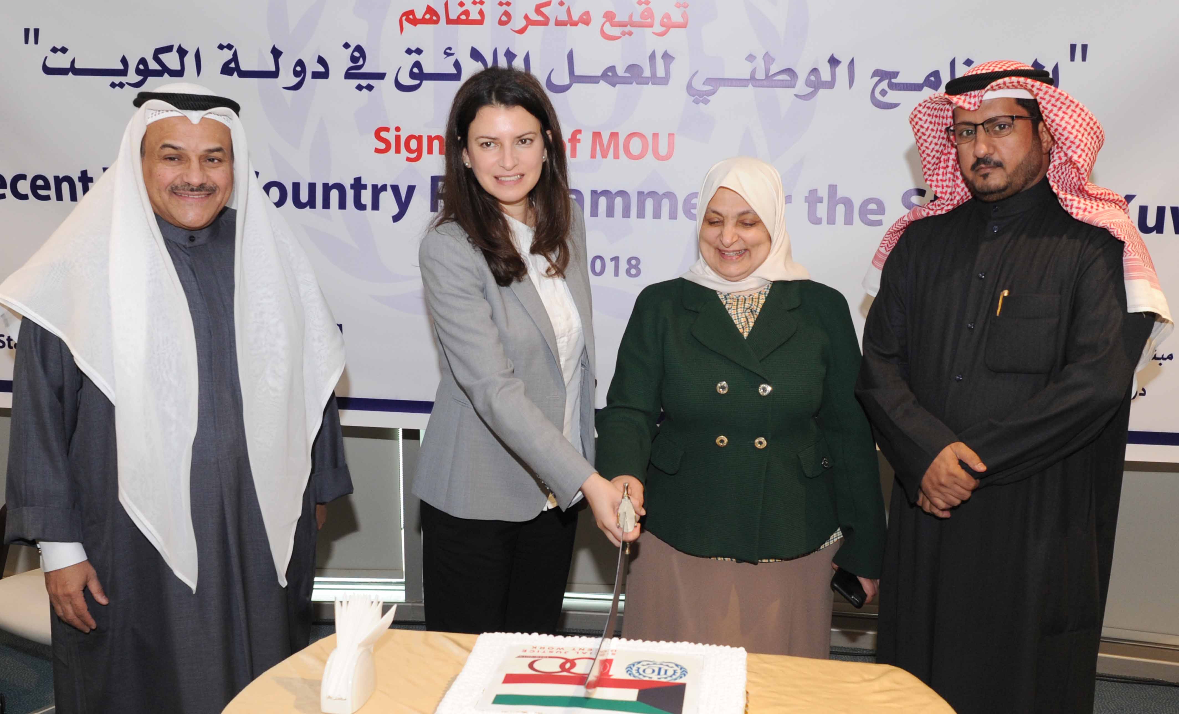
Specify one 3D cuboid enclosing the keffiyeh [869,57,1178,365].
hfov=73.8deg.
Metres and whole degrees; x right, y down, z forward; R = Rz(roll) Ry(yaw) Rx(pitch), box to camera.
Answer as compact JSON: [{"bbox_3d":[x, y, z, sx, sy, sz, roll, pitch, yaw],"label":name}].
[{"bbox_3d":[0.797,-0.258,1.470,0.520,0.590,0.330,8,11,42],"label":"keffiyeh"}]

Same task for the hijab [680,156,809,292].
[{"bbox_3d":[0.291,-0.251,1.480,0.230,0.250,0.240,4,8,18],"label":"hijab"}]

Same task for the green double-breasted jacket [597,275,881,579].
[{"bbox_3d":[0.281,0.126,1.500,0.550,0.580,0.360,3,8,10],"label":"green double-breasted jacket"}]

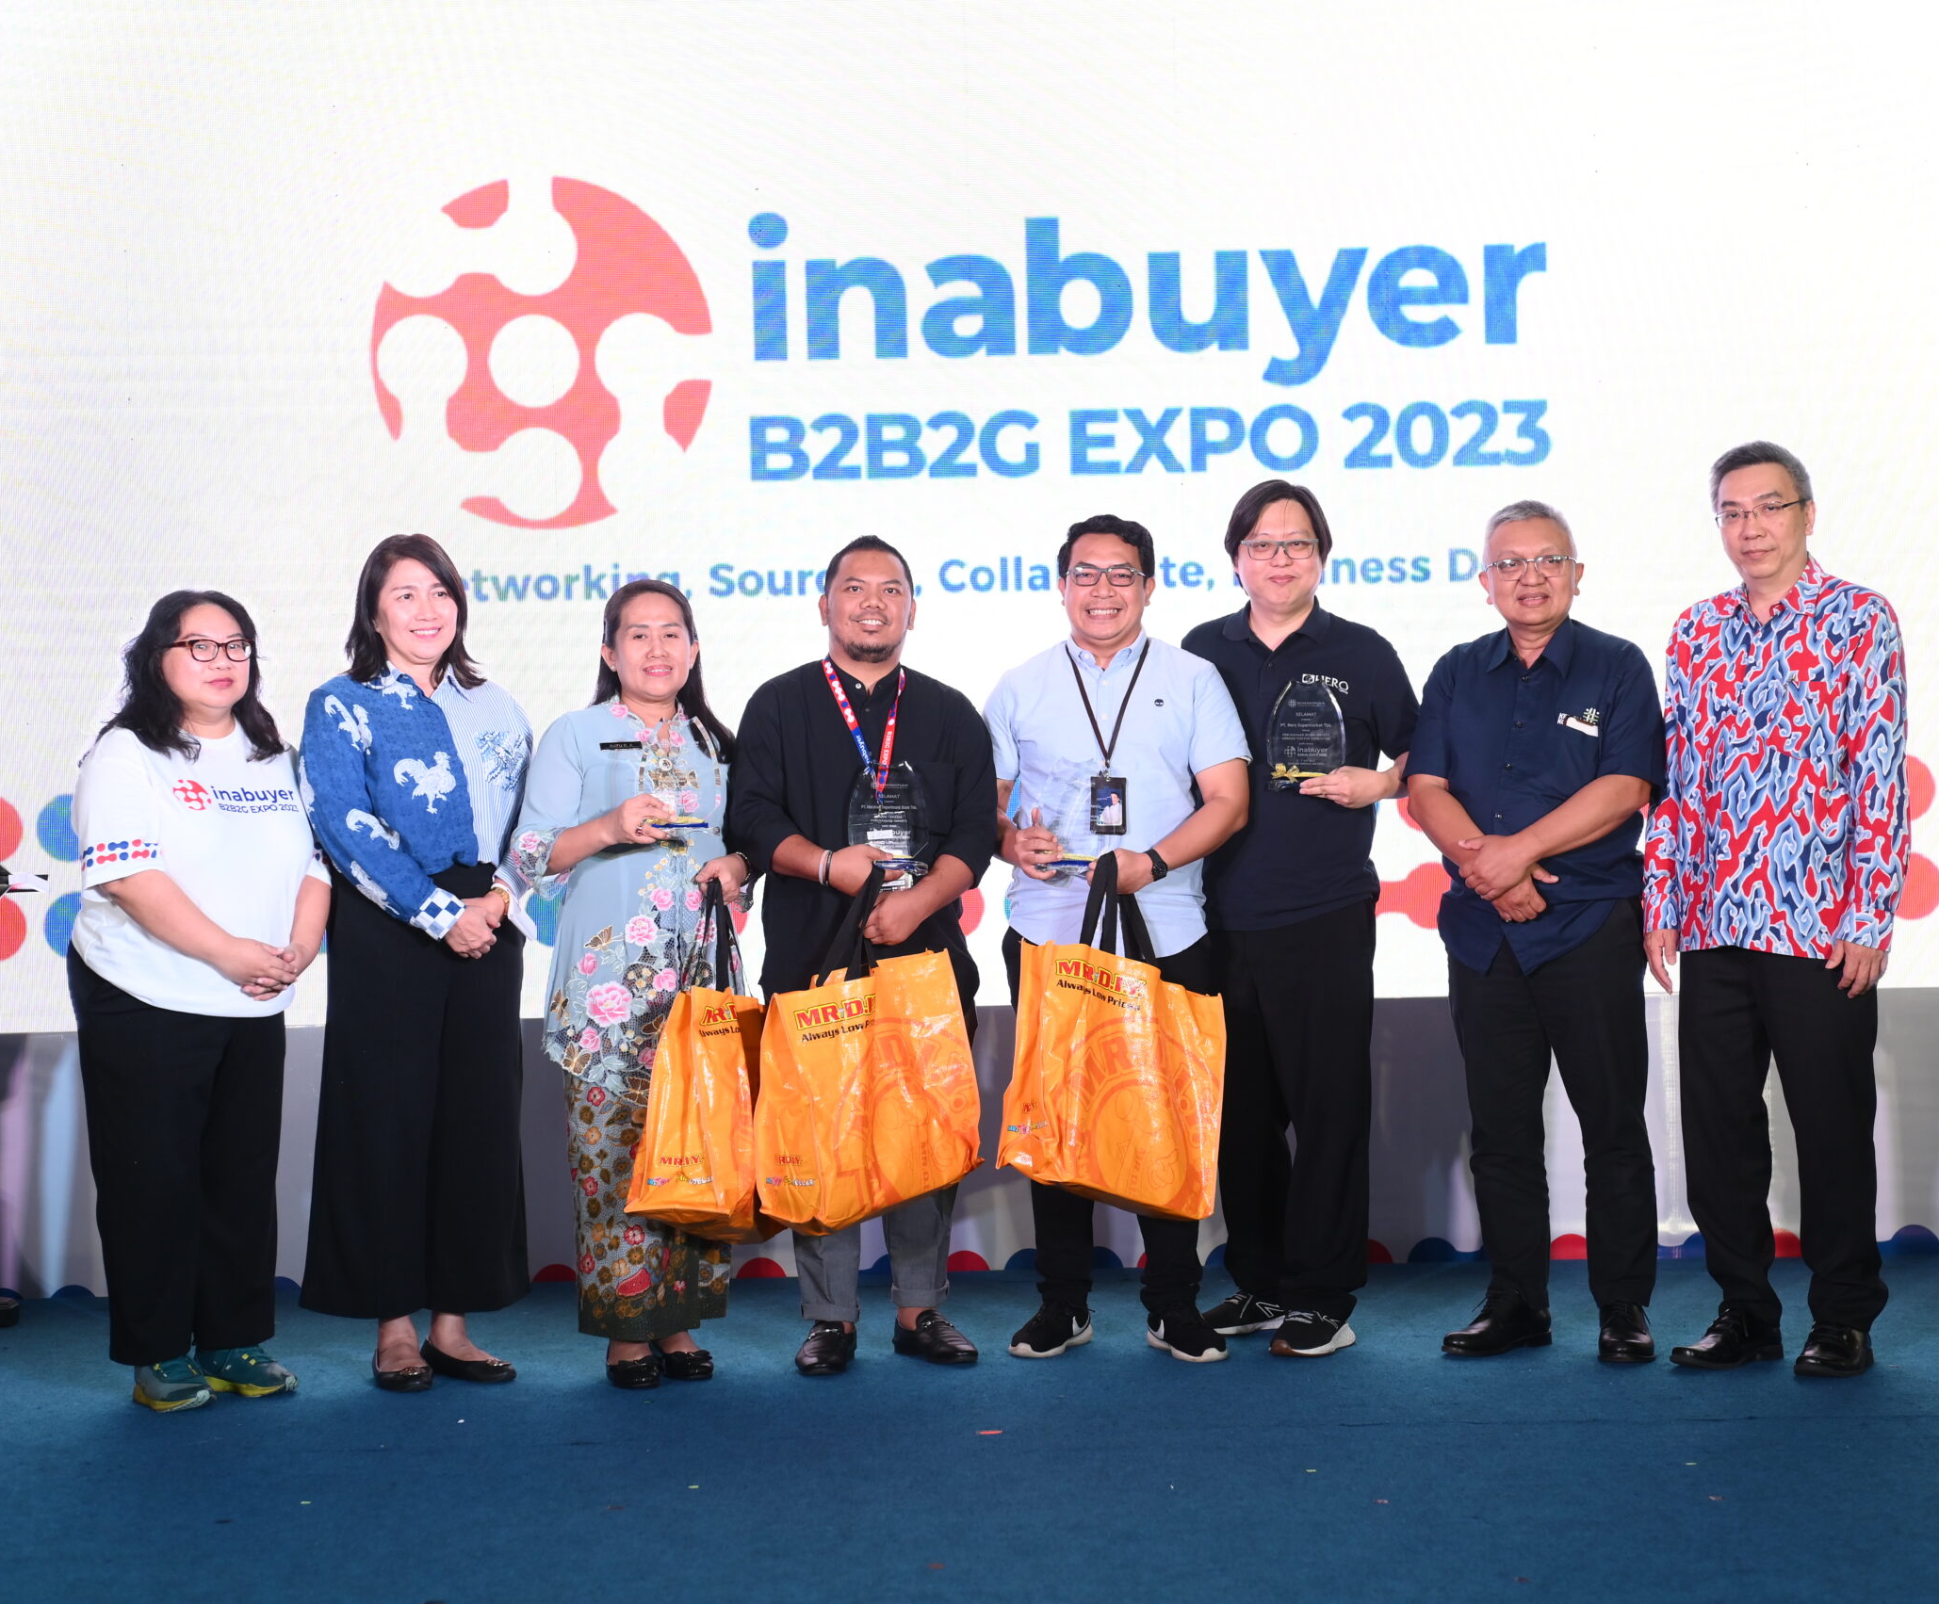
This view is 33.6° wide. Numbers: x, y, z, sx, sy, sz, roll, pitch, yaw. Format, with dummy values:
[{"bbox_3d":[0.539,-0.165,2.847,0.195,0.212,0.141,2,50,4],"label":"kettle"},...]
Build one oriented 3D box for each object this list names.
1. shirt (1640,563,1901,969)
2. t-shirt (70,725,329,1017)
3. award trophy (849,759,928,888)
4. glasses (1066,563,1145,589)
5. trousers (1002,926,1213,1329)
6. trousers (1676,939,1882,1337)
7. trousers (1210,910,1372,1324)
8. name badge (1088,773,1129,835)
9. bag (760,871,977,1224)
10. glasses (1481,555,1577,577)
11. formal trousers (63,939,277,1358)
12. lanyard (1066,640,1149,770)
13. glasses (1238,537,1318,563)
[{"bbox_3d":[1.516,-0.083,6.050,0.520,0.760,0.320,-1,0,24],"label":"shirt"},{"bbox_3d":[-1.454,0.133,6.070,0.490,0.560,0.340,-1,0,-33],"label":"t-shirt"},{"bbox_3d":[-0.148,0.038,5.929,0.145,0.235,0.055,-3,1,-3],"label":"award trophy"},{"bbox_3d":[0.262,-0.438,6.250,0.146,0.046,0.140,-1,0,2],"label":"glasses"},{"bbox_3d":[0.273,0.566,6.252,0.410,0.840,0.260,-2,1,2],"label":"trousers"},{"bbox_3d":[1.509,0.527,5.978,0.385,0.870,0.270,-1,1,25],"label":"trousers"},{"bbox_3d":[0.648,0.598,6.440,0.360,0.890,0.290,-1,0,25],"label":"trousers"},{"bbox_3d":[0.266,0.007,6.135,0.072,0.116,0.010,-1,-2,3],"label":"name badge"},{"bbox_3d":[-0.188,0.471,5.980,0.380,0.650,0.180,-5,0,-32],"label":"bag"},{"bbox_3d":[1.069,-0.446,6.105,0.155,0.044,0.140,-5,2,10],"label":"glasses"},{"bbox_3d":[-1.481,0.621,6.007,0.385,0.830,0.300,-2,1,-30],"label":"formal trousers"},{"bbox_3d":[0.267,-0.192,6.240,0.165,0.255,0.160,-1,0,5],"label":"lanyard"},{"bbox_3d":[0.604,-0.488,6.243,0.150,0.045,0.140,-1,2,5],"label":"glasses"}]

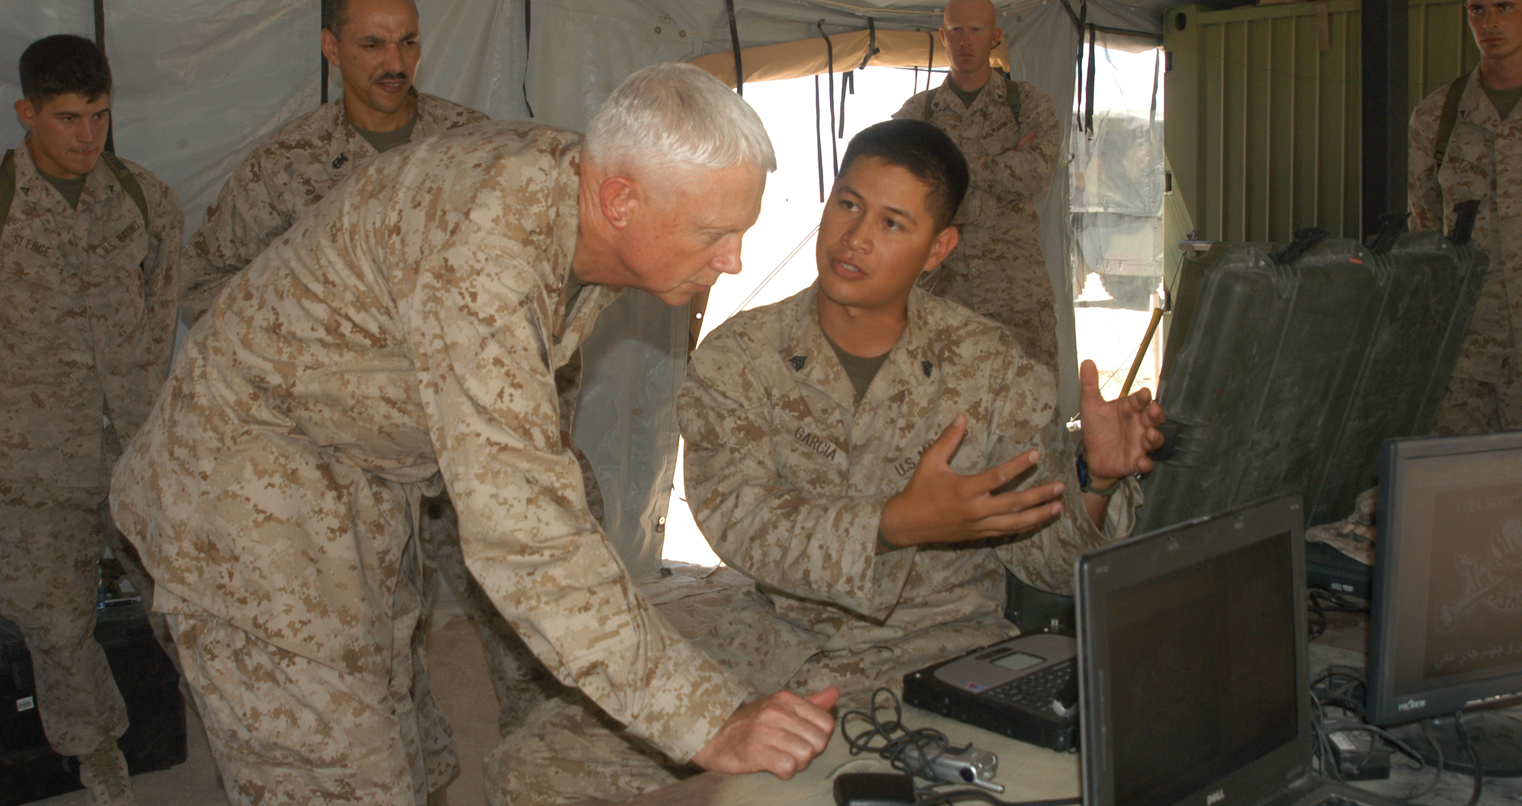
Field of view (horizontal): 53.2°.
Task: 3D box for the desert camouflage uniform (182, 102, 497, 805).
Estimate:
[{"bbox_3d":[-0.700,0.122,2.937,0.660,1.420,0.380,-4,9,-22],"label":"desert camouflage uniform"}]

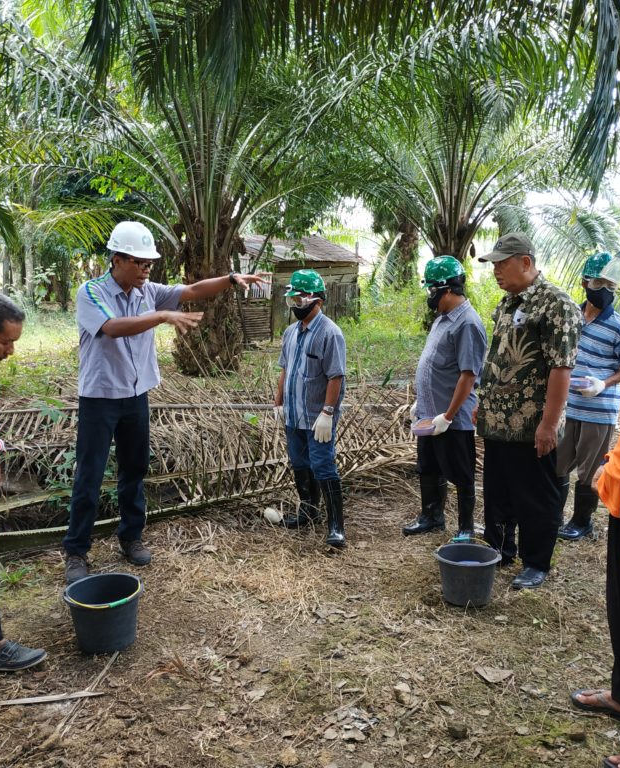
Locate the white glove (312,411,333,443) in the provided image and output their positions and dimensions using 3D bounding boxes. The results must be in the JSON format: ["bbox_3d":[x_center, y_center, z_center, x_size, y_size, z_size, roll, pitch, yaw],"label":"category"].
[{"bbox_3d":[0.069,0.244,4.080,0.110,0.185,0.060,-1,7,-9],"label":"white glove"}]

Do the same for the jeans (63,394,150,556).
[{"bbox_3d":[-1.034,0.441,3.660,0.460,0.890,0.290,-5,9,-32],"label":"jeans"}]

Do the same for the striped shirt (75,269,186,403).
[{"bbox_3d":[-0.890,-0.243,3.480,0.360,0.630,0.490,6,9,41],"label":"striped shirt"}]

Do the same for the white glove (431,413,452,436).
[{"bbox_3d":[0.735,0.226,3.970,0.120,0.130,0.100,-3,8,-21],"label":"white glove"}]

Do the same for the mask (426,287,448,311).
[{"bbox_3d":[0.724,-0.493,4.050,0.110,0.140,0.140,-12,10,-15],"label":"mask"}]

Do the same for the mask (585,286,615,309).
[{"bbox_3d":[1.662,-0.496,4.070,0.155,0.125,0.100,1,13,8],"label":"mask"}]

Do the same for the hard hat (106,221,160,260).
[{"bbox_3d":[-0.850,-0.691,3.420,0.285,0.165,0.225,15,13,24],"label":"hard hat"}]

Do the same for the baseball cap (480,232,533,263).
[{"bbox_3d":[0.951,-0.658,3.420,0.270,0.140,0.180,-5,9,-12],"label":"baseball cap"}]

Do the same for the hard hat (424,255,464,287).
[{"bbox_3d":[0.775,-0.659,4.120,0.265,0.155,0.210,-14,9,-6],"label":"hard hat"}]

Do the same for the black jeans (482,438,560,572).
[{"bbox_3d":[1.066,0.547,3.580,0.330,0.770,0.390,-3,8,-22],"label":"black jeans"}]

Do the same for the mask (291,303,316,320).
[{"bbox_3d":[-0.038,-0.429,4.140,0.140,0.120,0.100,7,16,44],"label":"mask"}]

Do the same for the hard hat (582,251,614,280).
[{"bbox_3d":[1.704,-0.693,4.150,0.215,0.155,0.270,1,16,8],"label":"hard hat"}]

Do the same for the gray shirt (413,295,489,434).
[{"bbox_3d":[0.821,-0.114,4.150,0.340,0.730,0.470,-3,8,-23],"label":"gray shirt"}]

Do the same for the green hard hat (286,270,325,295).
[{"bbox_3d":[-0.033,-0.600,4.200,0.265,0.150,0.210,-16,16,-42],"label":"green hard hat"}]

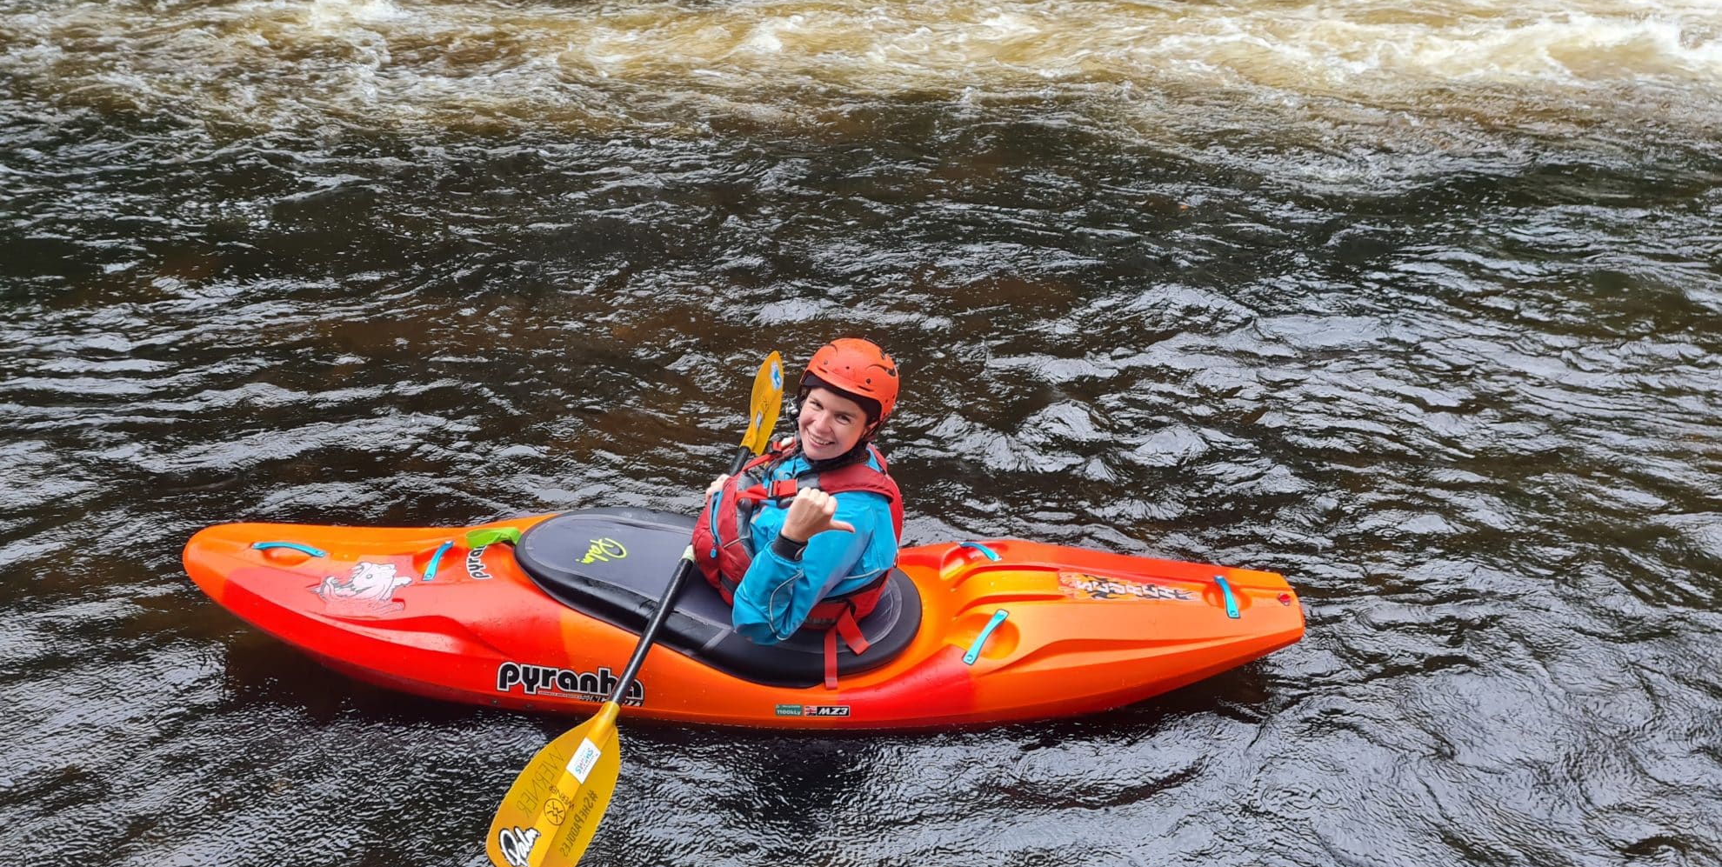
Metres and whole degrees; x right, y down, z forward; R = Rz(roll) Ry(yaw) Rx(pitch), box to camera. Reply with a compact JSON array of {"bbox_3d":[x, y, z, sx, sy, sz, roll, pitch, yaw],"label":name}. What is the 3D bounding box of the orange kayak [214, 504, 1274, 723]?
[{"bbox_3d":[-0.295,0.447,3.160,2.700,0.390,0.655,1,28,2],"label":"orange kayak"}]

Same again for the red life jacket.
[{"bbox_3d":[-0.151,0.251,3.029,0.380,0.450,0.390,-7,28,-14],"label":"red life jacket"}]

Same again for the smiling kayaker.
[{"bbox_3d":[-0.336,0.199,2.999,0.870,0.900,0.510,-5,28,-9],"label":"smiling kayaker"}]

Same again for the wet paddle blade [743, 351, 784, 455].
[{"bbox_3d":[-0.275,-0.088,3.695,0.190,0.060,0.460,-19,28,22],"label":"wet paddle blade"}]

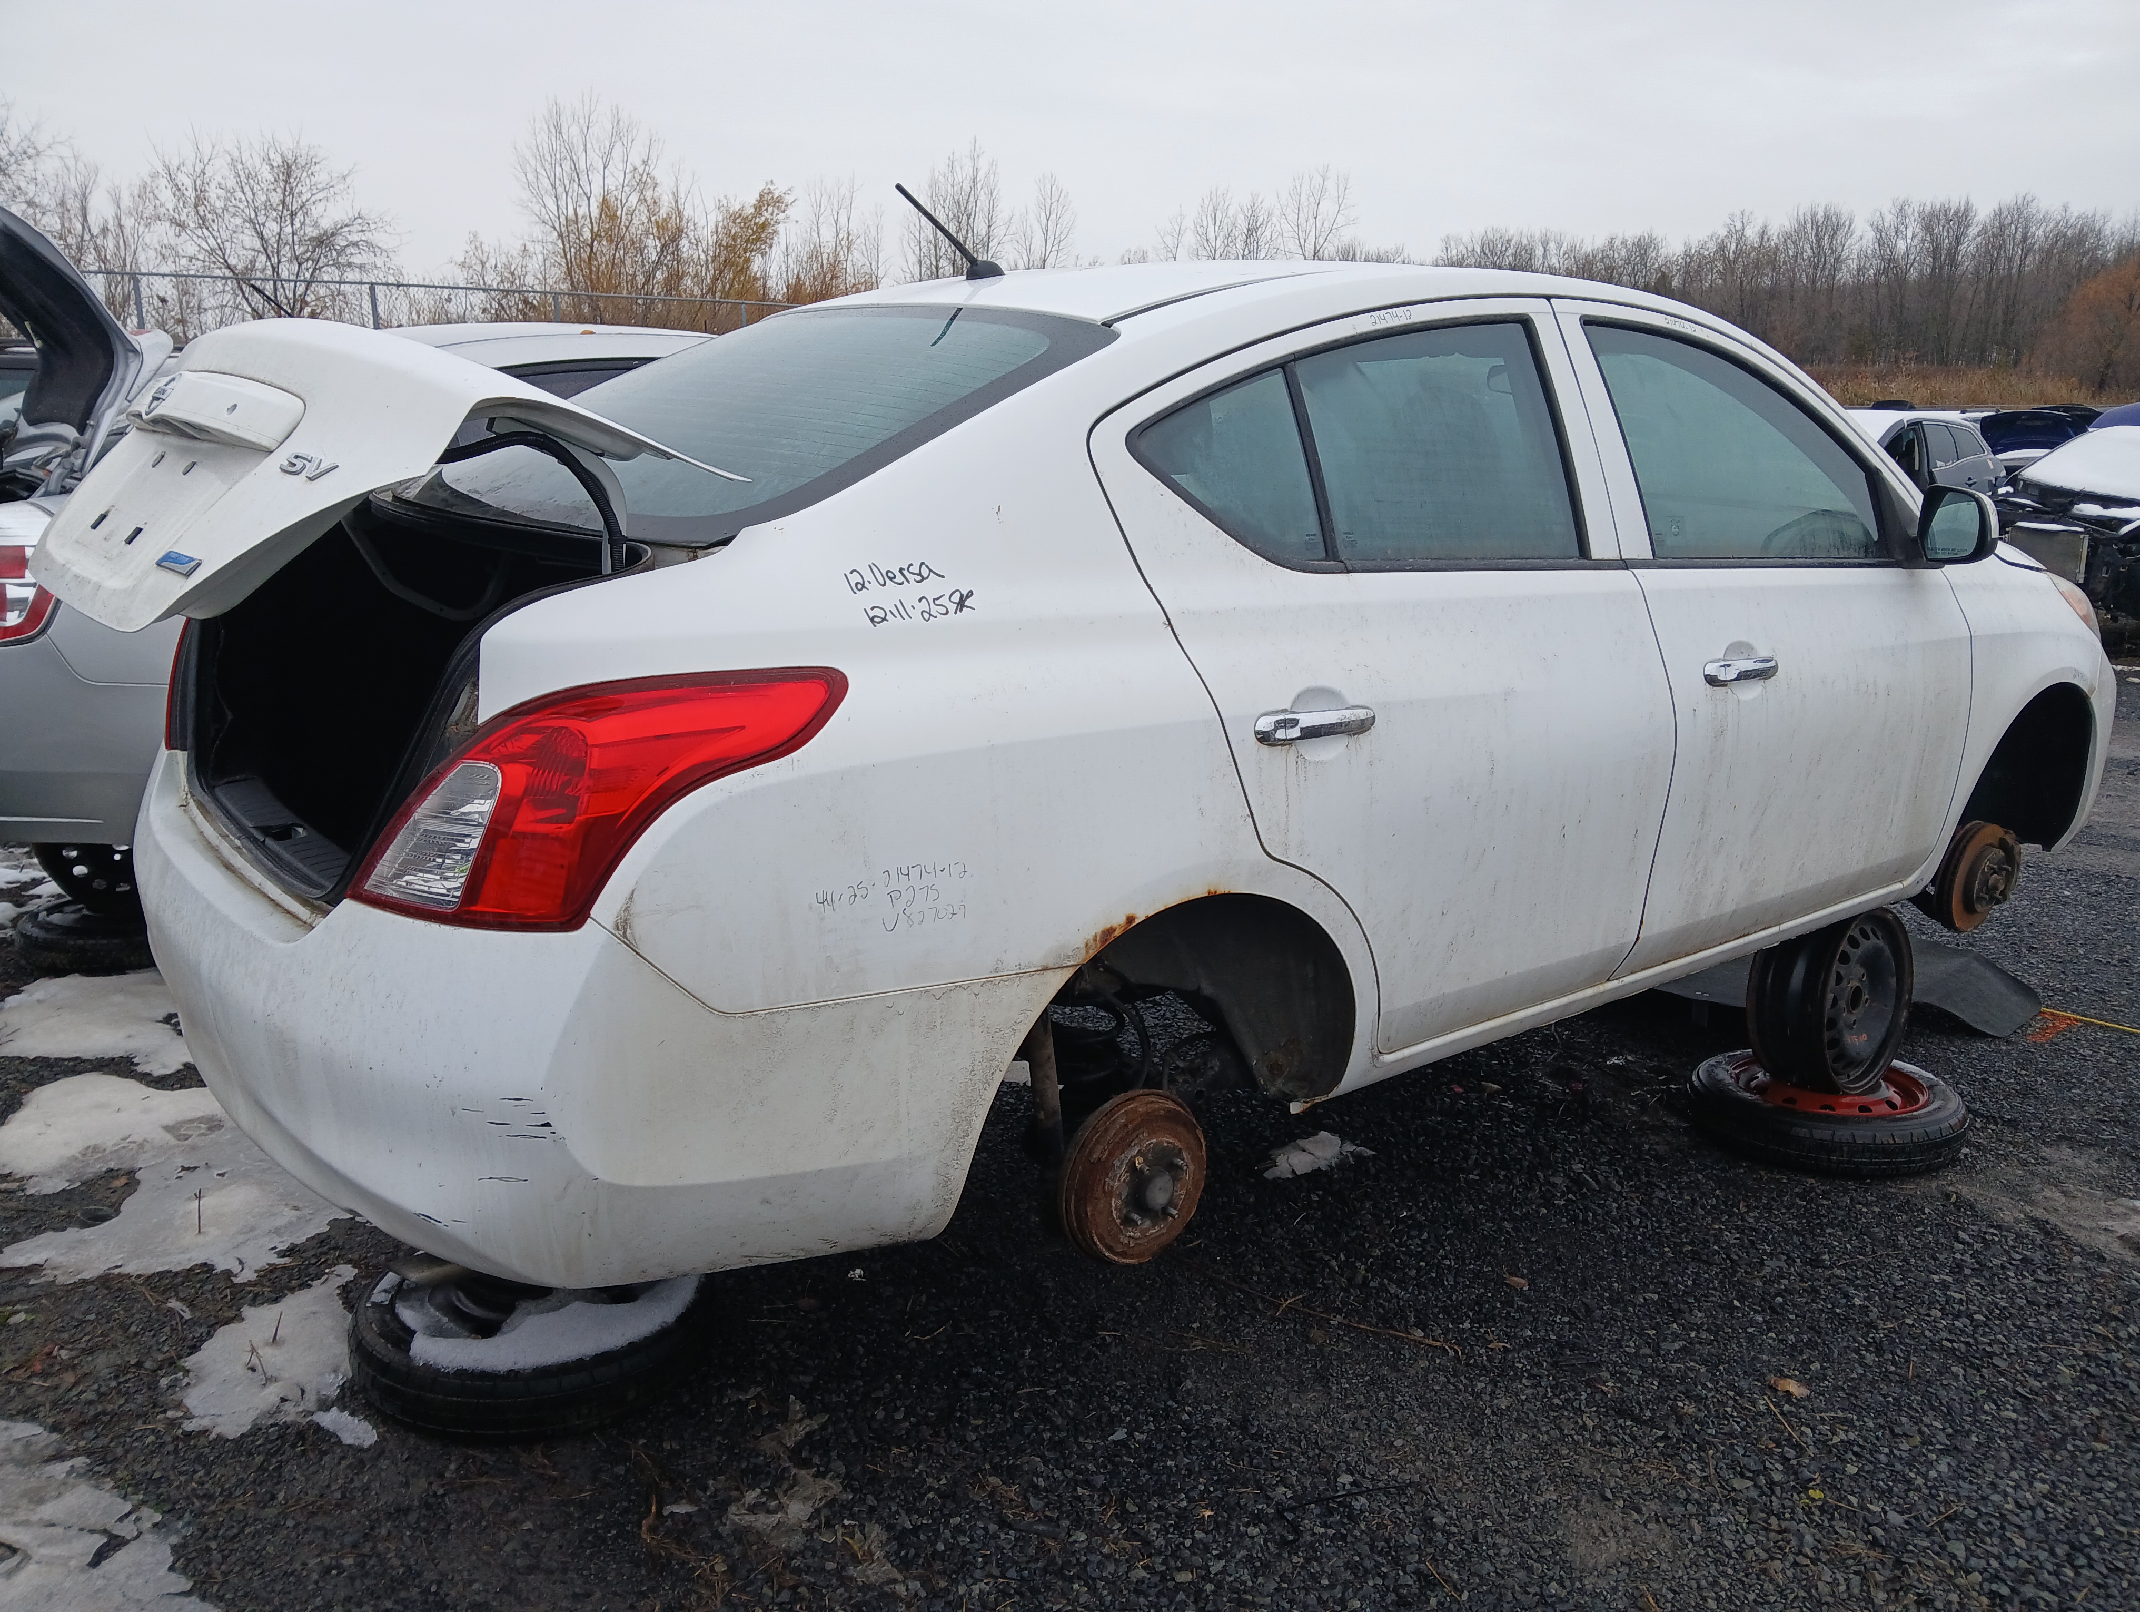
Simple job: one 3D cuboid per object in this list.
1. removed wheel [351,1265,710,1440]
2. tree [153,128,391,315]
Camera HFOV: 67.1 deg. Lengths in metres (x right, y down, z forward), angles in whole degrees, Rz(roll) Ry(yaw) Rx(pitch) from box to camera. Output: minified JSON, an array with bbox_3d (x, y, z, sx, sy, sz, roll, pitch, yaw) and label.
[{"bbox_3d":[-0.911,0.863,2.758,0.570,0.125,0.570,0,15,0],"label":"removed wheel"},{"bbox_3d":[-13.058,-8.447,27.273,4.000,5.440,4.000,0,15,0],"label":"tree"}]

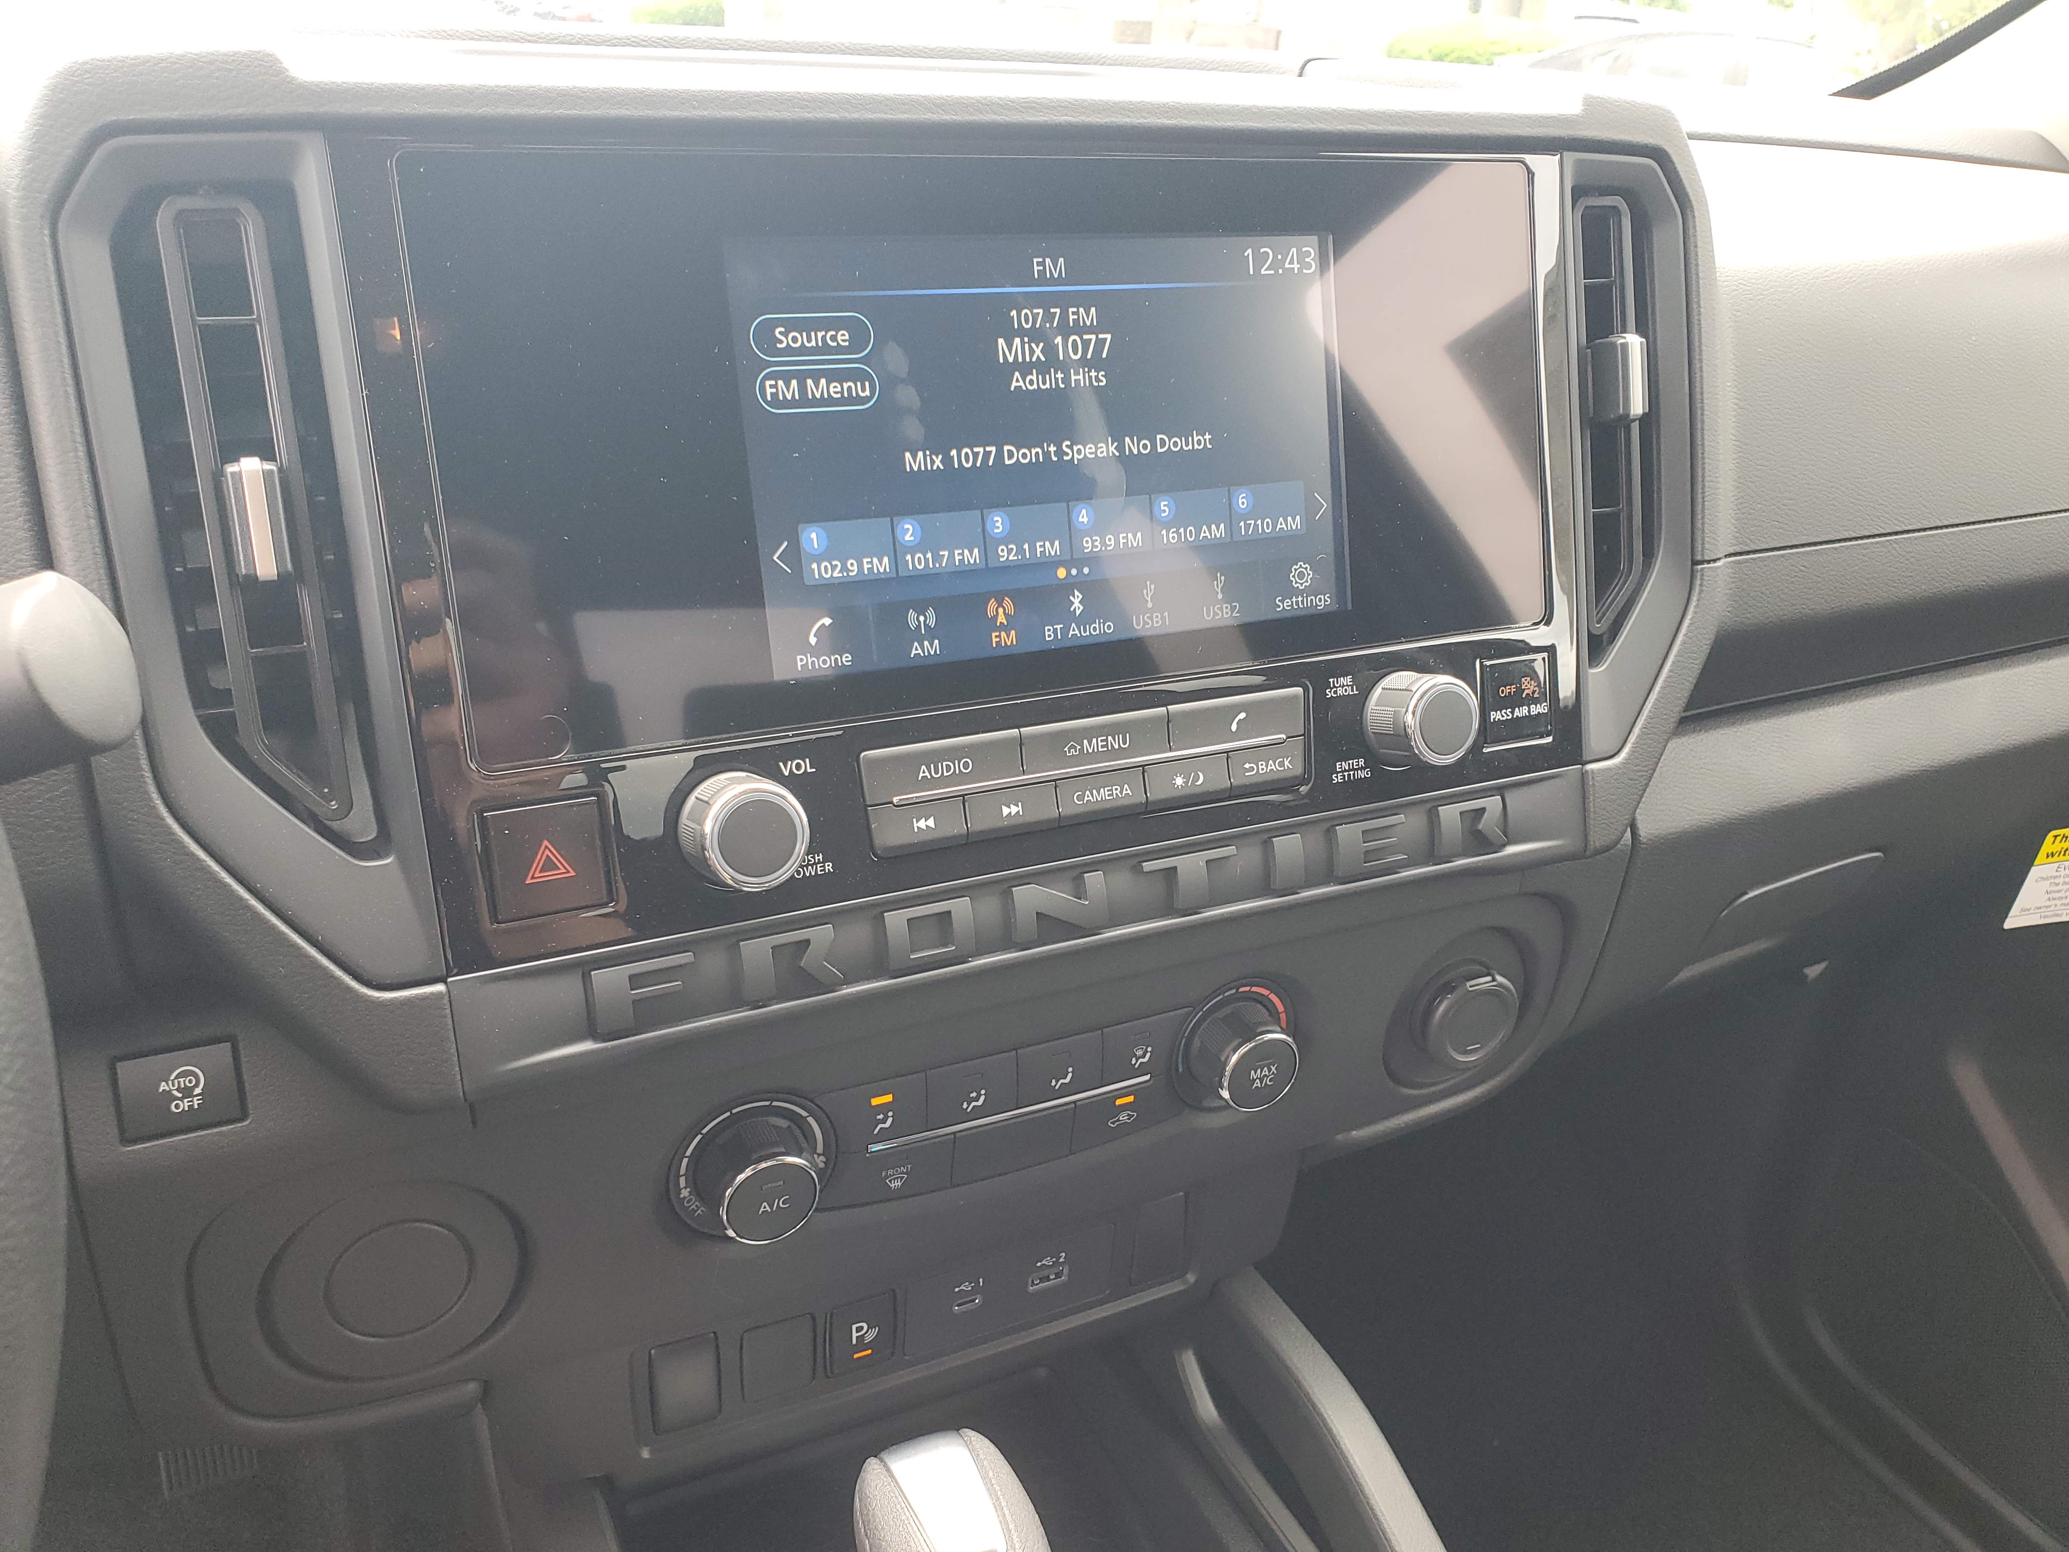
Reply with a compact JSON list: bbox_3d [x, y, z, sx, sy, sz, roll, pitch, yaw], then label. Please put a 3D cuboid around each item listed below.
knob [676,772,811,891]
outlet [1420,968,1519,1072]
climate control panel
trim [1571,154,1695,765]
[{"bbox_3d":[-0.071,0.014,0.383,0.028,0.028,0.024,-9,11,-23],"label":"knob"},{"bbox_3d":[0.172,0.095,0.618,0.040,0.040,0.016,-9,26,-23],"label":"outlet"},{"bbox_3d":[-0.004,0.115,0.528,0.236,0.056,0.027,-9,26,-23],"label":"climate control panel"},{"bbox_3d":[0.190,-0.101,0.512,0.053,0.192,0.025,-9,11,-23],"label":"trim"}]

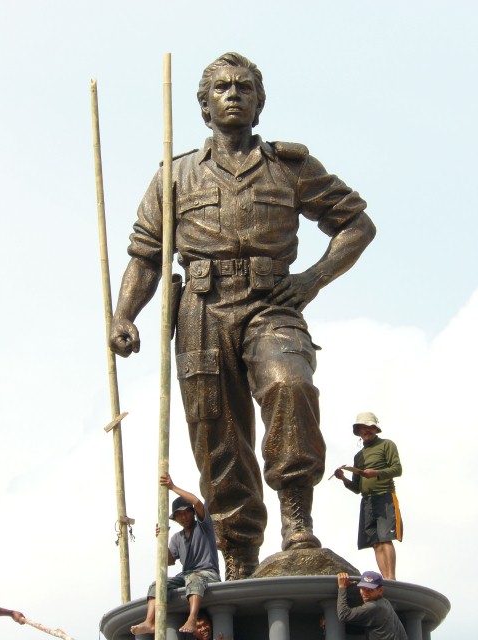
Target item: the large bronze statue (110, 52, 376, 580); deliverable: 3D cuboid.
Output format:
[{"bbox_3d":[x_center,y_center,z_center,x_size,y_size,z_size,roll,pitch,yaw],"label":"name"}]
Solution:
[{"bbox_3d":[0.069,0.116,45.692,2.450,5.250,1.500,-4,-16,5],"label":"large bronze statue"}]

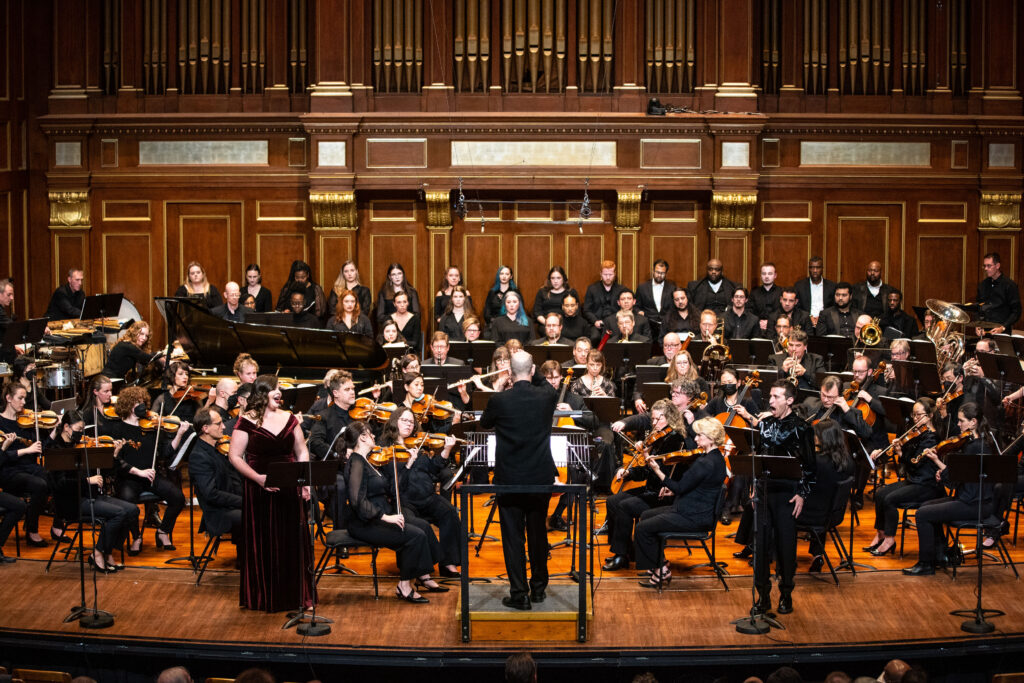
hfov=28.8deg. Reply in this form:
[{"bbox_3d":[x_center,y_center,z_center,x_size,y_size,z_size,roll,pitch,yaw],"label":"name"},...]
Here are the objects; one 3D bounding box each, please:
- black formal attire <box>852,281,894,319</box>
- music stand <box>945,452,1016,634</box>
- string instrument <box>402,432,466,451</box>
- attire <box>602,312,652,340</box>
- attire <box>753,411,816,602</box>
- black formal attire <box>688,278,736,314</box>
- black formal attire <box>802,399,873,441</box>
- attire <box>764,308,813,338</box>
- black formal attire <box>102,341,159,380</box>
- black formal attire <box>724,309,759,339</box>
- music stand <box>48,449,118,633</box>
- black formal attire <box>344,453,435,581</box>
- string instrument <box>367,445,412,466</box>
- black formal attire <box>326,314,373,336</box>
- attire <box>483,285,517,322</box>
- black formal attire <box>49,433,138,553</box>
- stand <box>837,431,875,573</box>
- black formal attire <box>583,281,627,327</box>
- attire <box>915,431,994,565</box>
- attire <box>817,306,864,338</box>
[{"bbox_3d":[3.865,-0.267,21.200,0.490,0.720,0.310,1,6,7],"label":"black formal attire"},{"bbox_3d":[3.442,1.395,14.580,0.510,1.200,0.500,1,6,9],"label":"music stand"},{"bbox_3d":[-0.587,0.795,16.000,0.600,0.100,0.210,6,28,0],"label":"string instrument"},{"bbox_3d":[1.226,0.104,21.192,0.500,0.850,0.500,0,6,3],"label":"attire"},{"bbox_3d":[2.016,1.194,14.680,0.500,1.440,0.320,4,7,31],"label":"attire"},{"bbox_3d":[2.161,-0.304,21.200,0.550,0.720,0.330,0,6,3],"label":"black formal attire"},{"bbox_3d":[2.722,0.850,16.600,0.570,0.820,0.540,4,6,37],"label":"black formal attire"},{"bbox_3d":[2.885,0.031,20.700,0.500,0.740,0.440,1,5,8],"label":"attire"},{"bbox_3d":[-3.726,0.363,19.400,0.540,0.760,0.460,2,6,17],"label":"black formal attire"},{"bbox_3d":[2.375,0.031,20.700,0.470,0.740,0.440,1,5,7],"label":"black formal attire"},{"bbox_3d":[-3.098,1.341,14.330,0.510,1.207,0.400,0,6,-5],"label":"music stand"},{"bbox_3d":[-0.938,1.340,15.250,0.670,0.980,0.480,2,5,15],"label":"black formal attire"},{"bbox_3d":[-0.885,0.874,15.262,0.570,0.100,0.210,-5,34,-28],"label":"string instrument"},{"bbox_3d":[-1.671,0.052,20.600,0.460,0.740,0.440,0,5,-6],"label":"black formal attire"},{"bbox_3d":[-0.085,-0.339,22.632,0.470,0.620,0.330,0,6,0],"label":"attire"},{"bbox_3d":[-3.438,1.277,16.400,0.660,0.980,0.500,2,6,16],"label":"black formal attire"},{"bbox_3d":[2.743,1.256,15.950,0.380,1.096,0.500,-1,6,-14],"label":"stand"},{"bbox_3d":[1.017,-0.270,21.200,0.500,0.750,0.340,0,5,2],"label":"black formal attire"},{"bbox_3d":[3.562,1.264,16.030,0.620,1.060,0.460,-2,6,-16],"label":"attire"},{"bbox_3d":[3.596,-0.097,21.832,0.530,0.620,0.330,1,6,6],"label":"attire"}]

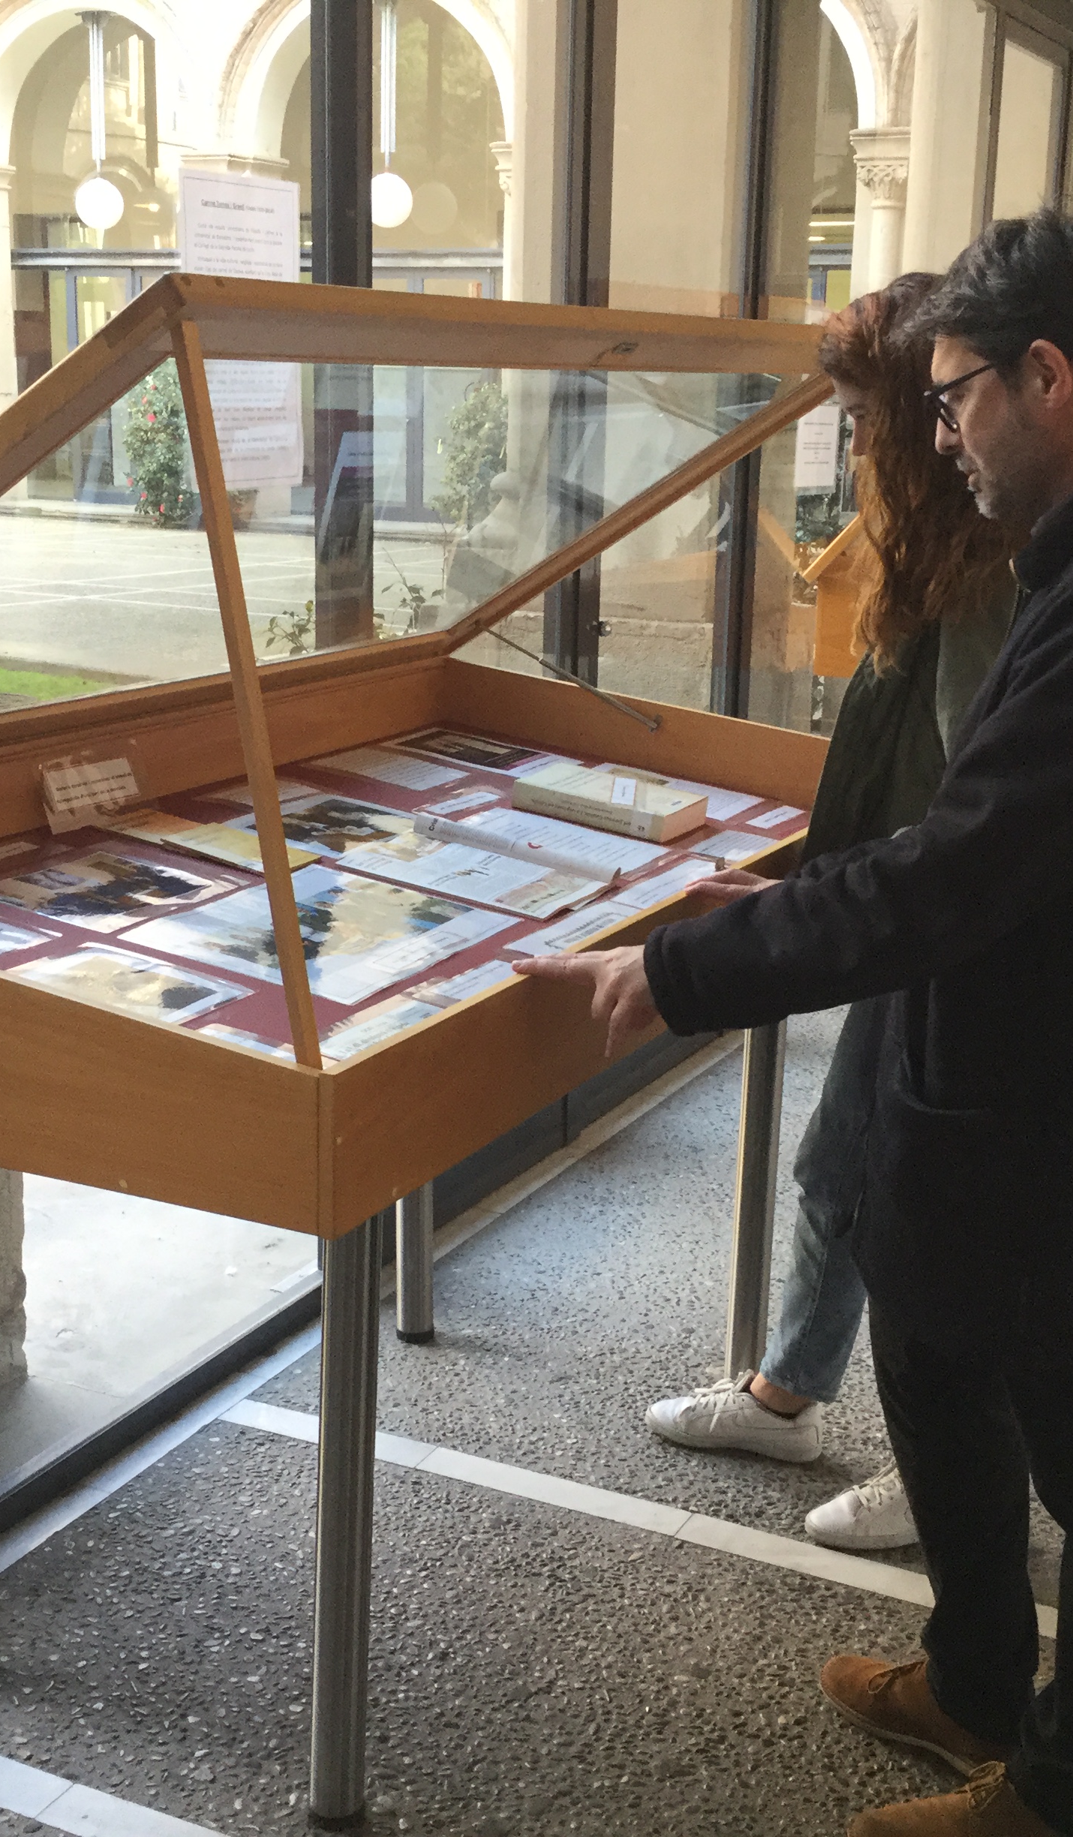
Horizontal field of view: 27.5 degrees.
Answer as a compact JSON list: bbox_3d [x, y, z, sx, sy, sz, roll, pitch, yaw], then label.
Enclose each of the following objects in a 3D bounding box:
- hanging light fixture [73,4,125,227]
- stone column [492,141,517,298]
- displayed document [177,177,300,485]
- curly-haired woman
[{"bbox_3d":[-4.321,-7.864,21.626,0.470,2.030,0.470,1,14,0],"label":"hanging light fixture"},{"bbox_3d":[0.019,-5.256,20.025,0.550,3.300,0.850,8,16,25],"label":"stone column"},{"bbox_3d":[-0.413,-0.822,3.093,0.012,0.420,0.297,8,16,25],"label":"displayed document"},{"bbox_3d":[0.406,0.017,2.805,0.560,1.620,0.460,8,16,25],"label":"curly-haired woman"}]

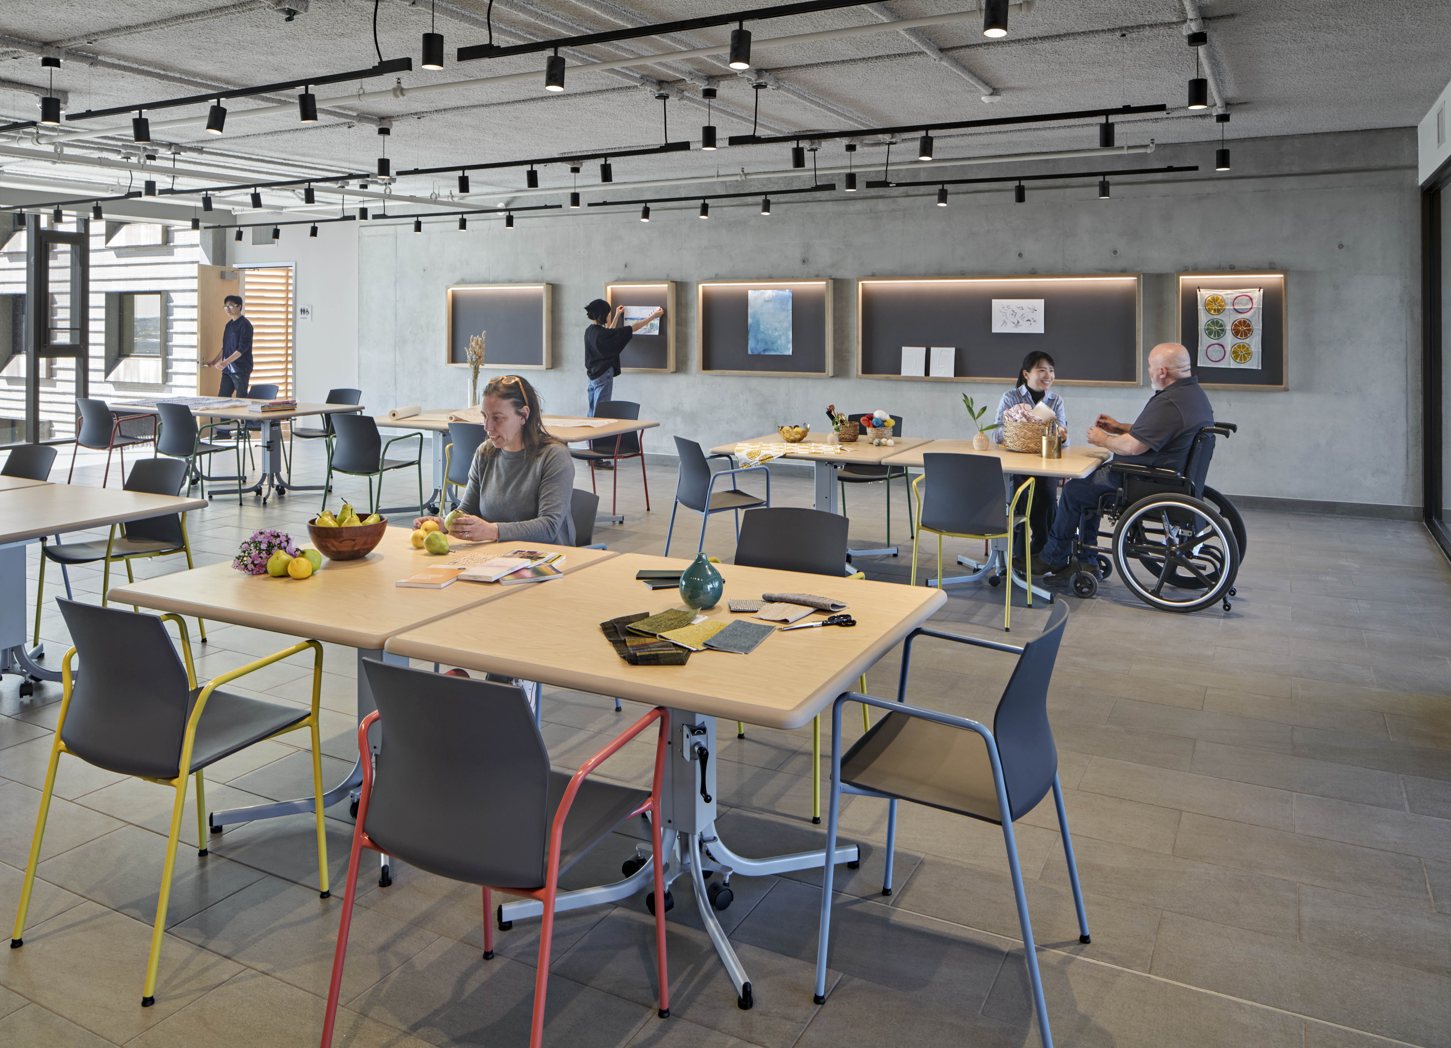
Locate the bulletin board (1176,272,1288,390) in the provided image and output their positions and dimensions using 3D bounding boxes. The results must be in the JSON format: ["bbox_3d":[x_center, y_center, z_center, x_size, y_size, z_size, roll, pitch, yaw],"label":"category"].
[{"bbox_3d":[4.002,-1.537,8.302,0.770,0.921,0.107,5,10,26],"label":"bulletin board"}]

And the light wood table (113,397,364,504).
[{"bbox_3d":[-4.370,-0.670,9.248,2.113,0.733,1.056,5,10,26],"label":"light wood table"}]

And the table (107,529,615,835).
[{"bbox_3d":[-1.065,0.508,3.247,1.056,0.733,1.056,5,10,26],"label":"table"}]

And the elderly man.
[{"bbox_3d":[2.181,-0.339,5.774,0.936,1.316,0.566,5,10,27],"label":"elderly man"}]

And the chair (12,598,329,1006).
[{"bbox_3d":[-1.375,0.580,2.632,0.536,0.829,0.536,5,10,26],"label":"chair"}]

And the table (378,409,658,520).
[{"bbox_3d":[-1.687,-0.376,7.749,2.113,0.733,1.056,5,10,26],"label":"table"}]

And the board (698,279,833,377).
[{"bbox_3d":[0.361,-1.868,9.973,1.389,0.915,0.100,5,11,27],"label":"board"}]

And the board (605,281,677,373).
[{"bbox_3d":[-0.861,-1.993,10.606,0.773,0.915,0.100,5,11,27],"label":"board"}]

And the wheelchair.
[{"bbox_3d":[2.310,-0.078,5.650,0.960,0.930,0.640,5,11,27],"label":"wheelchair"}]

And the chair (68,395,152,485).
[{"bbox_3d":[-5.064,-0.622,8.667,0.560,0.830,0.540,5,11,28],"label":"chair"}]

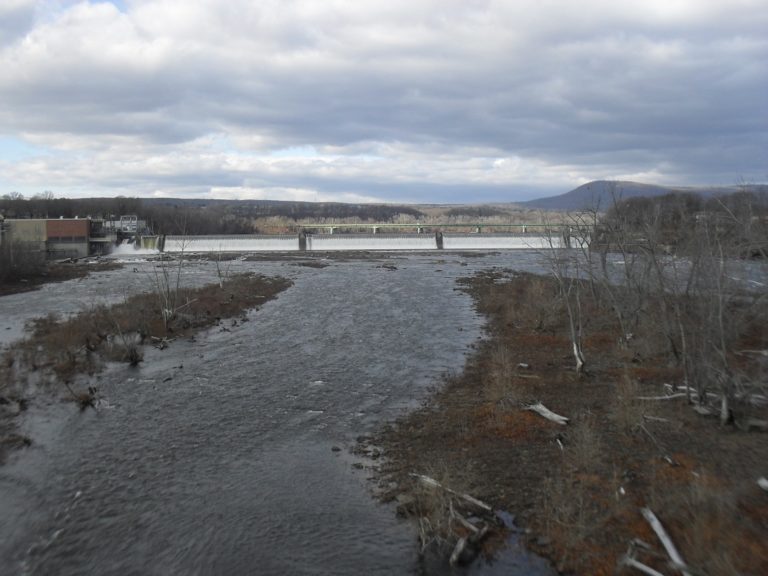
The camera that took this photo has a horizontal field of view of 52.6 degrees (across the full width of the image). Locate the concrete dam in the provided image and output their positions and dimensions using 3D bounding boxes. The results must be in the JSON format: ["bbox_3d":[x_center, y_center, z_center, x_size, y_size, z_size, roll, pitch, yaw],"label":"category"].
[{"bbox_3d":[-3.000,-31.600,537.000,292.000,11.000,13.000,0,5,-6],"label":"concrete dam"}]

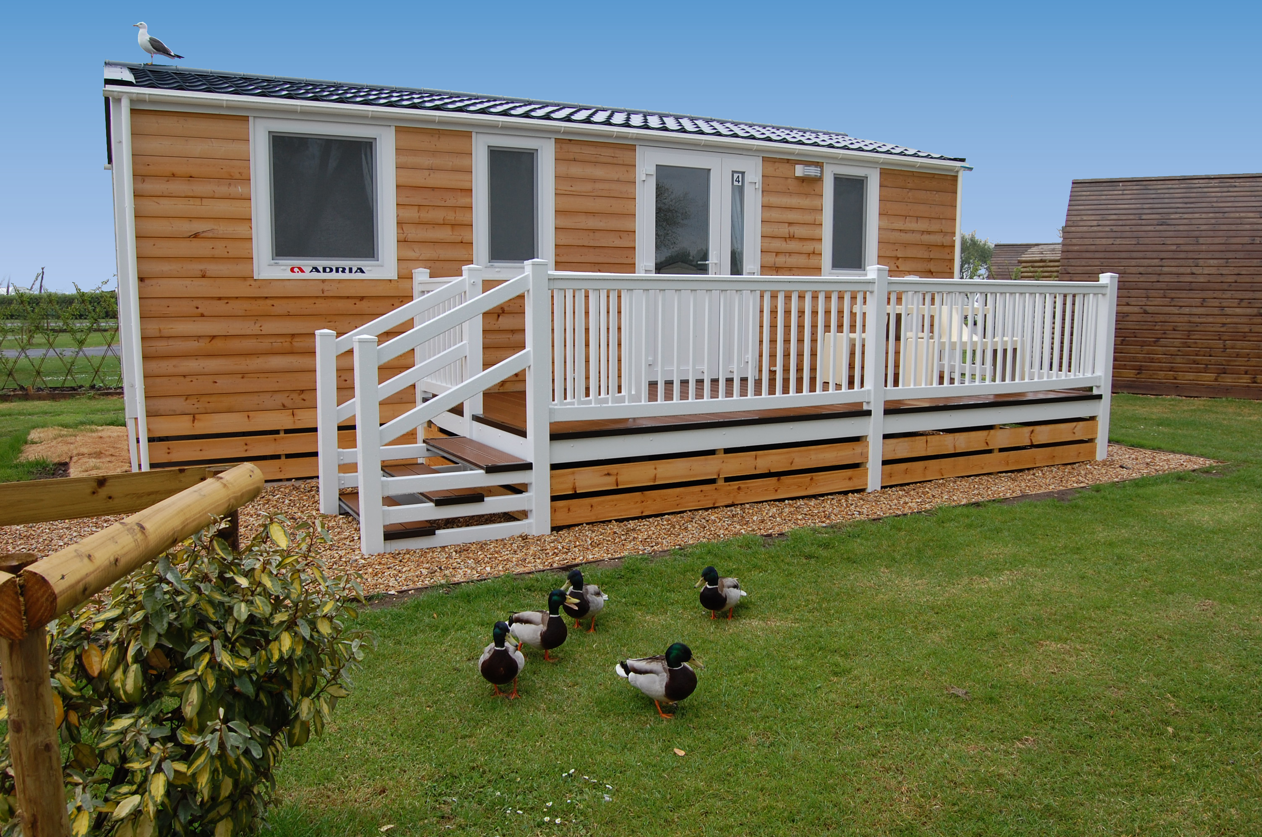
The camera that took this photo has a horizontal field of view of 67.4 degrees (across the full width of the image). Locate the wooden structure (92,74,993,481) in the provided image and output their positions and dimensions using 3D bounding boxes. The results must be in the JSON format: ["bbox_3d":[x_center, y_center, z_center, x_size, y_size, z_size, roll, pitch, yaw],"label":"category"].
[{"bbox_3d":[-0.904,-1.642,10.426,8.354,3.517,4.184,-4,8,-27],"label":"wooden structure"}]

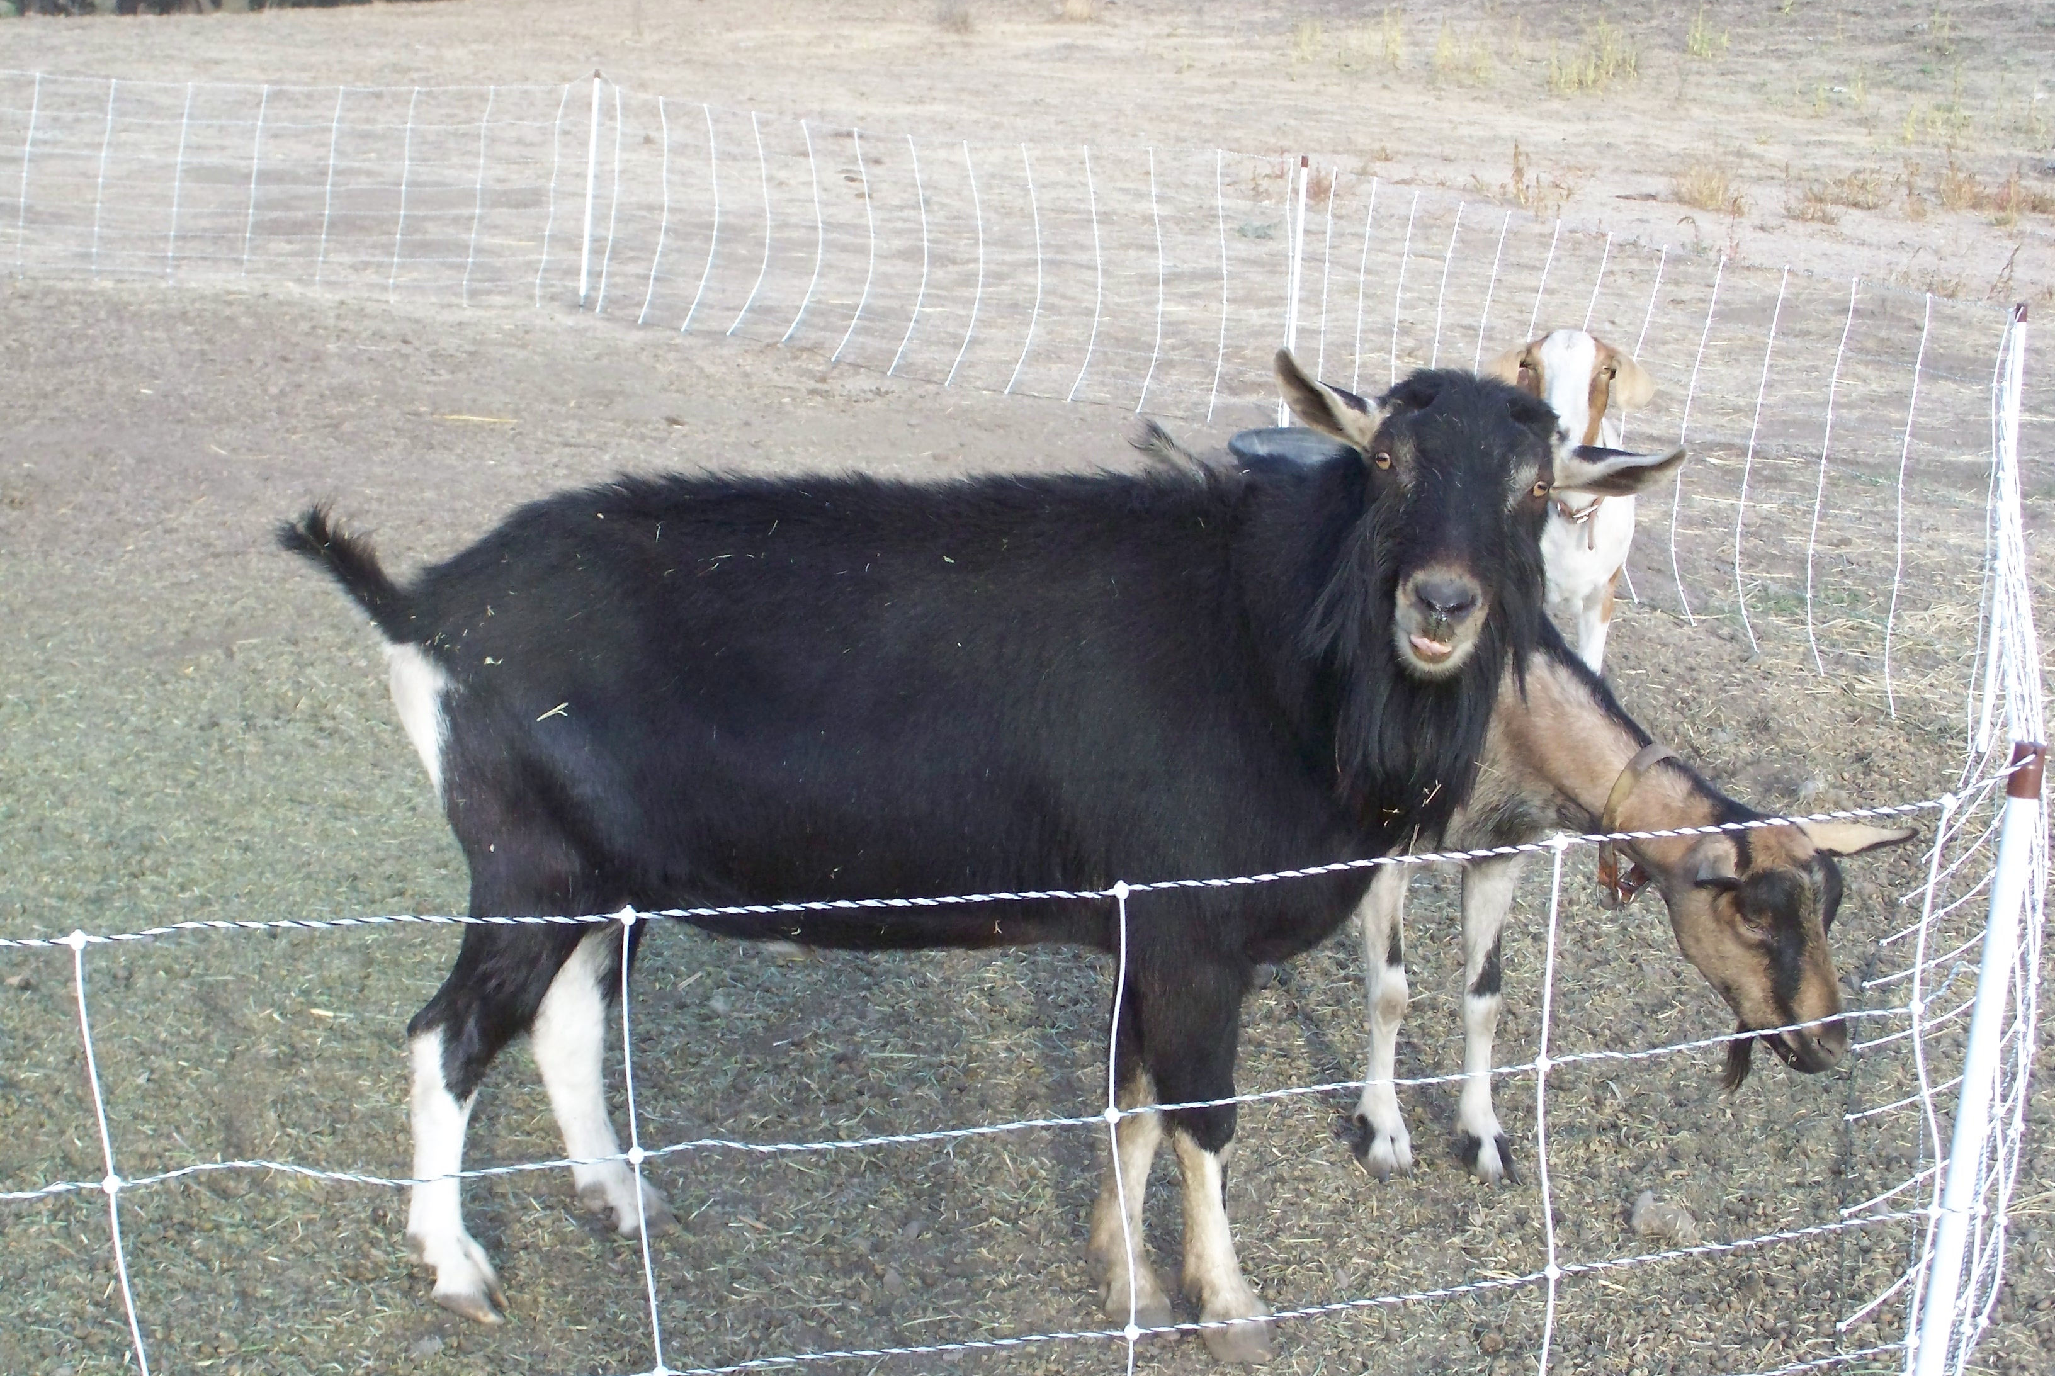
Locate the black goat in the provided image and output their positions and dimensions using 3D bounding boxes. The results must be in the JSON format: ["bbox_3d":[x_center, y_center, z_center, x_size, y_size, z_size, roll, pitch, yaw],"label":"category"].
[{"bbox_3d":[-0.111,0.182,3.036,1.380,1.020,0.500,5,14,11],"label":"black goat"}]

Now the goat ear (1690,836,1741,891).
[{"bbox_3d":[0.720,0.184,3.170,0.050,0.060,0.110,15,19,42],"label":"goat ear"}]

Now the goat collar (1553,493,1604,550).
[{"bbox_3d":[0.918,-0.301,5.050,0.115,0.100,0.120,5,14,8],"label":"goat collar"}]

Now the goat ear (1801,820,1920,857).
[{"bbox_3d":[0.892,0.161,3.250,0.140,0.048,0.050,-4,15,-25],"label":"goat ear"}]

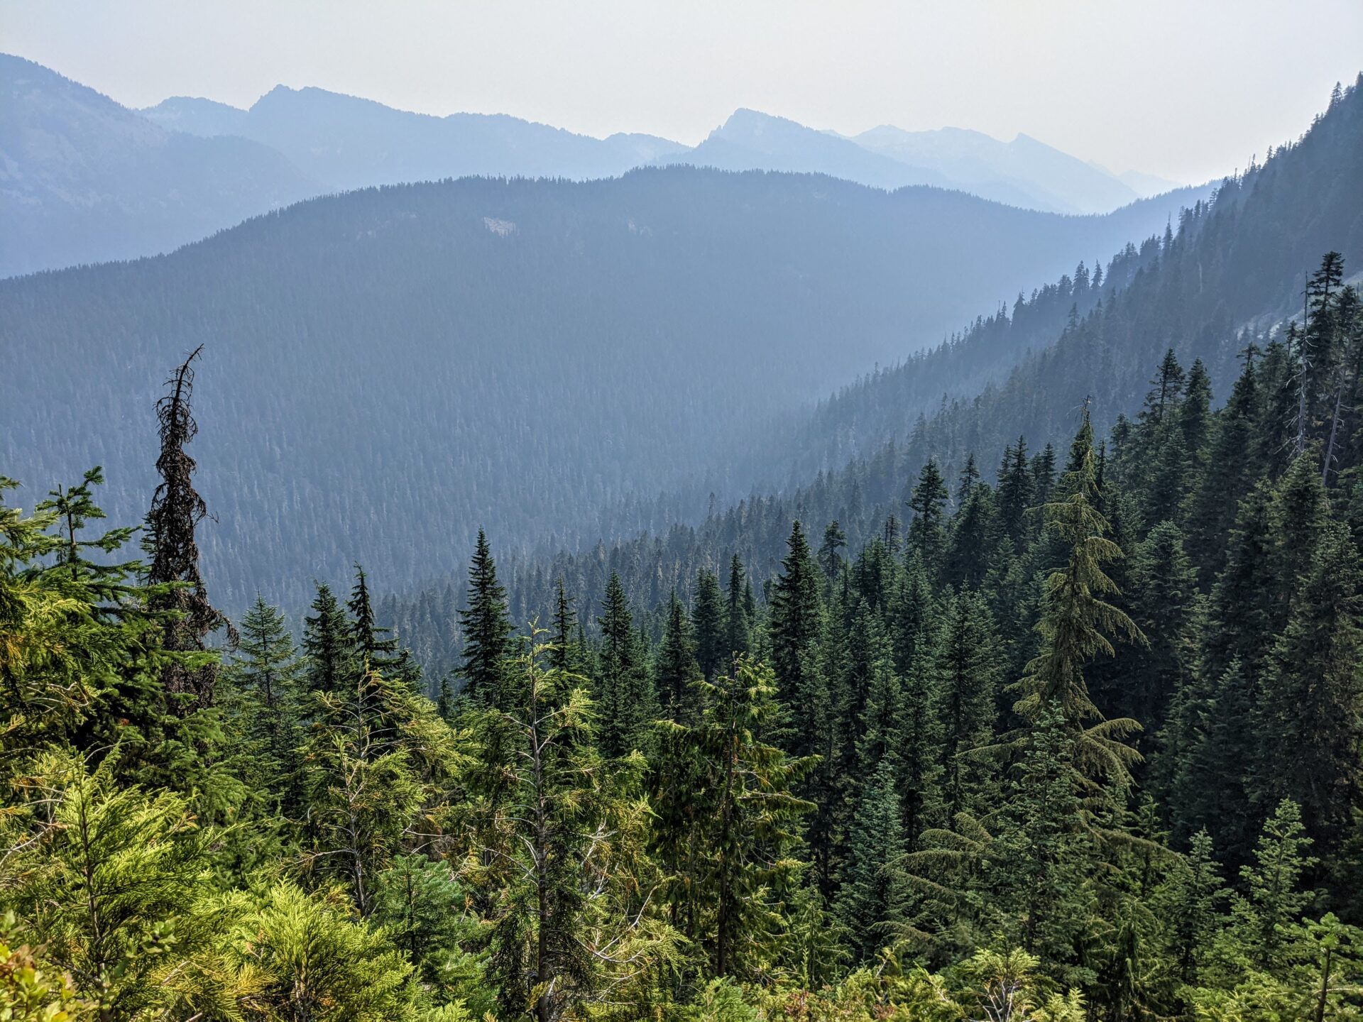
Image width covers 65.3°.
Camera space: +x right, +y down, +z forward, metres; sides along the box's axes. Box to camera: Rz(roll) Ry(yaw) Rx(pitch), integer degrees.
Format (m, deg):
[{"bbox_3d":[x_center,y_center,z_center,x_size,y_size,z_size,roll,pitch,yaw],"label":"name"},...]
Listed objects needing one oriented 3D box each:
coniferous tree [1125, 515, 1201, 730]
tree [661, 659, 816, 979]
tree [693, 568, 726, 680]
[{"bbox_3d":[28.811,8.012,63.835,4.670,15.430,4.670,0,14,0],"label":"coniferous tree"},{"bbox_3d":[0.955,5.438,17.846,2.610,6.290,2.610,0,14,0],"label":"tree"},{"bbox_3d":[2.311,11.684,90.515,2.720,14.090,2.720,0,14,0],"label":"tree"}]

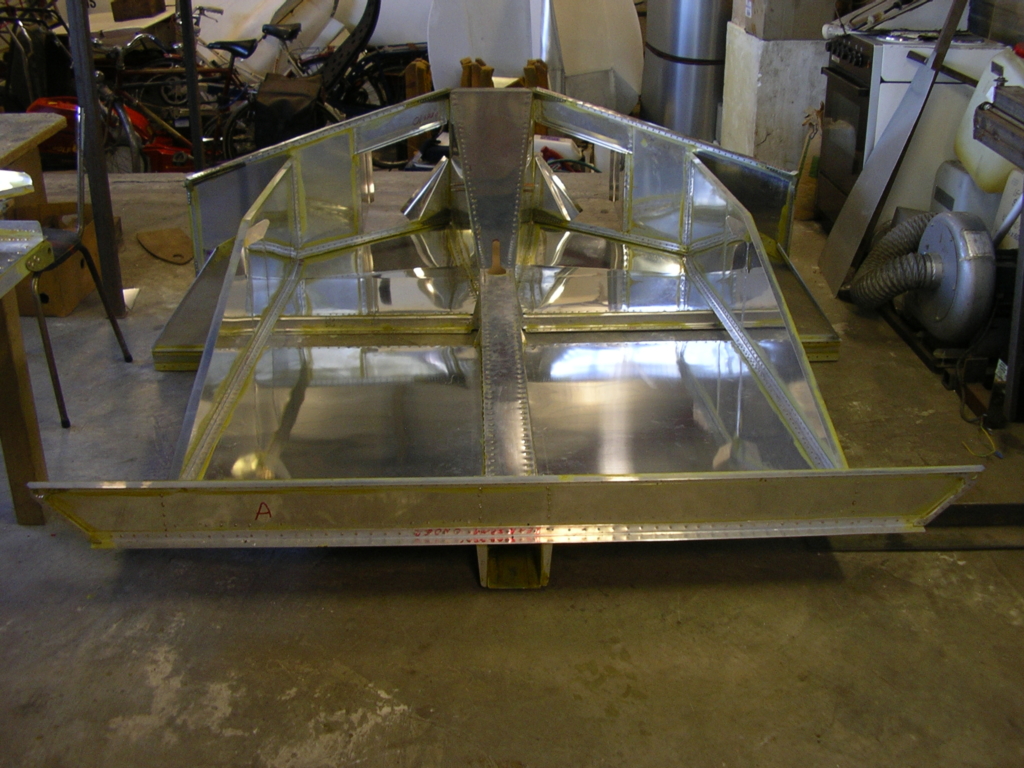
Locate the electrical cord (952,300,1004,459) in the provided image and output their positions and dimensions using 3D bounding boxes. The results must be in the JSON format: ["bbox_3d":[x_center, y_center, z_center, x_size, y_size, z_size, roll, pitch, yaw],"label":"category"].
[{"bbox_3d":[1.375,-0.035,3.272,0.230,0.210,0.740,4,22,11],"label":"electrical cord"}]

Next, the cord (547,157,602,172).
[{"bbox_3d":[0.366,-1.341,6.857,0.360,0.120,0.200,-1,22,0],"label":"cord"}]

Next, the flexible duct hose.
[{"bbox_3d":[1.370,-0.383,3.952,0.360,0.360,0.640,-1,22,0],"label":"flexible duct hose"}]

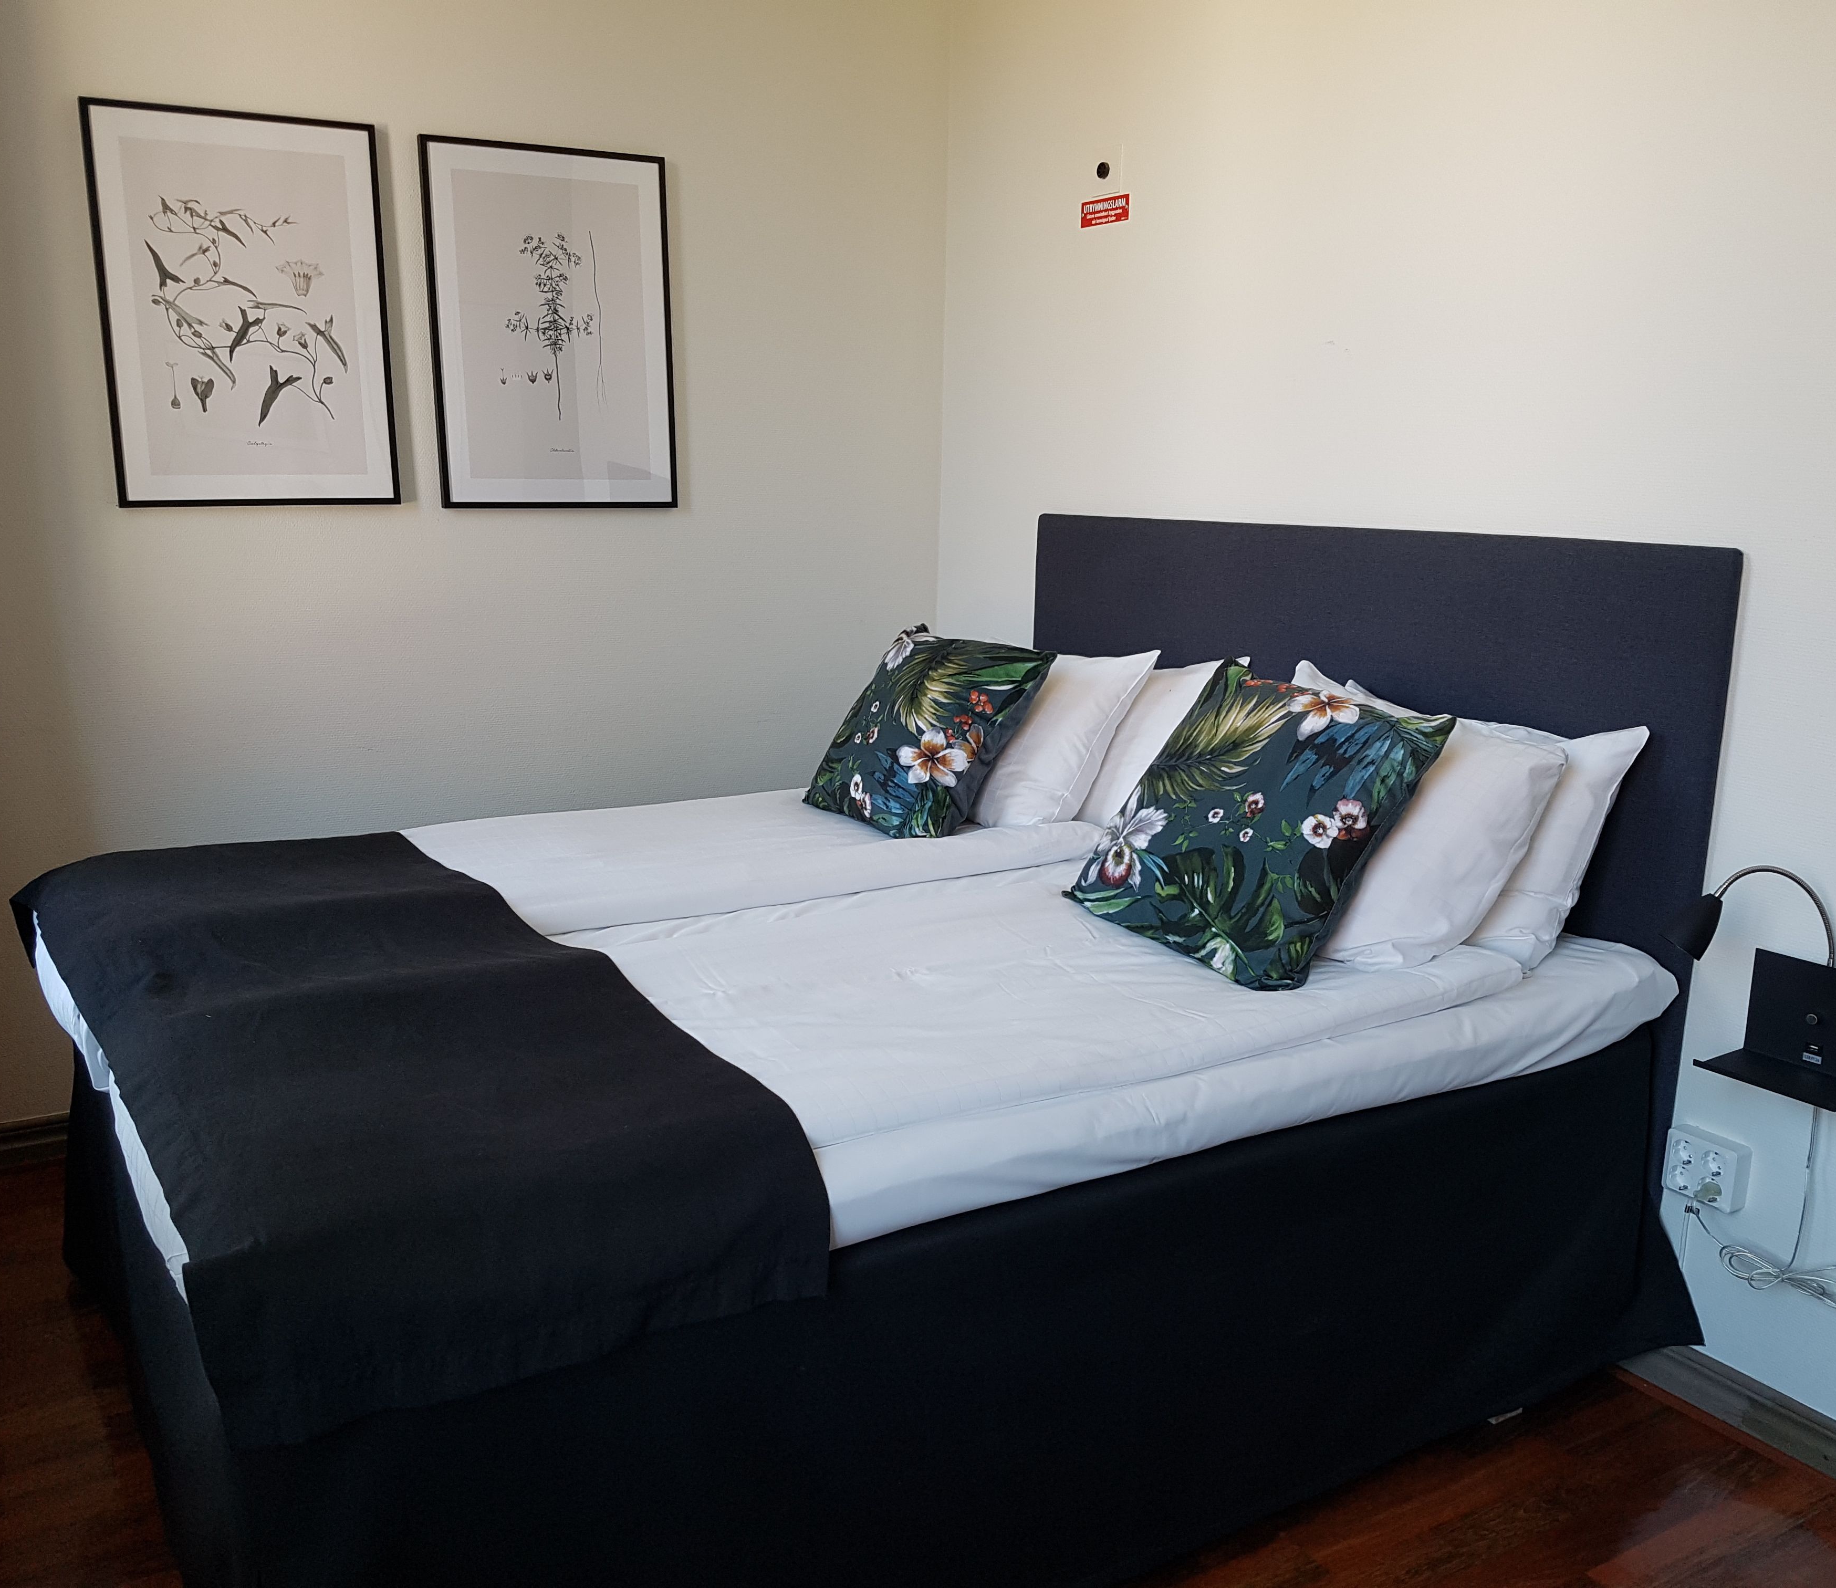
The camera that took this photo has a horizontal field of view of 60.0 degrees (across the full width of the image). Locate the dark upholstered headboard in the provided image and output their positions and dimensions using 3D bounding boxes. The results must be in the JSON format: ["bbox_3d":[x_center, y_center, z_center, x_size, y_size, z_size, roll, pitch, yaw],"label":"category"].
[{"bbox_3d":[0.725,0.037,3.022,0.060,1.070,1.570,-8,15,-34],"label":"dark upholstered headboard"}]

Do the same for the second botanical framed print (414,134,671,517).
[{"bbox_3d":[-0.762,-0.969,3.335,0.515,0.715,0.025,-7,14,-30],"label":"second botanical framed print"}]

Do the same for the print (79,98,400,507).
[{"bbox_3d":[-1.276,-0.915,3.038,0.515,0.715,0.025,-7,14,-30],"label":"print"}]

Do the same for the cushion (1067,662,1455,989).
[{"bbox_3d":[0.547,0.030,2.547,0.140,0.480,0.480,41,-11,-35],"label":"cushion"}]

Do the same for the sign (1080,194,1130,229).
[{"bbox_3d":[0.388,-1.208,3.303,0.008,0.053,0.147,-8,15,-34],"label":"sign"}]

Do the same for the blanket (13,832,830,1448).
[{"bbox_3d":[-0.819,0.358,2.263,0.680,0.275,1.620,-8,15,-34],"label":"blanket"}]

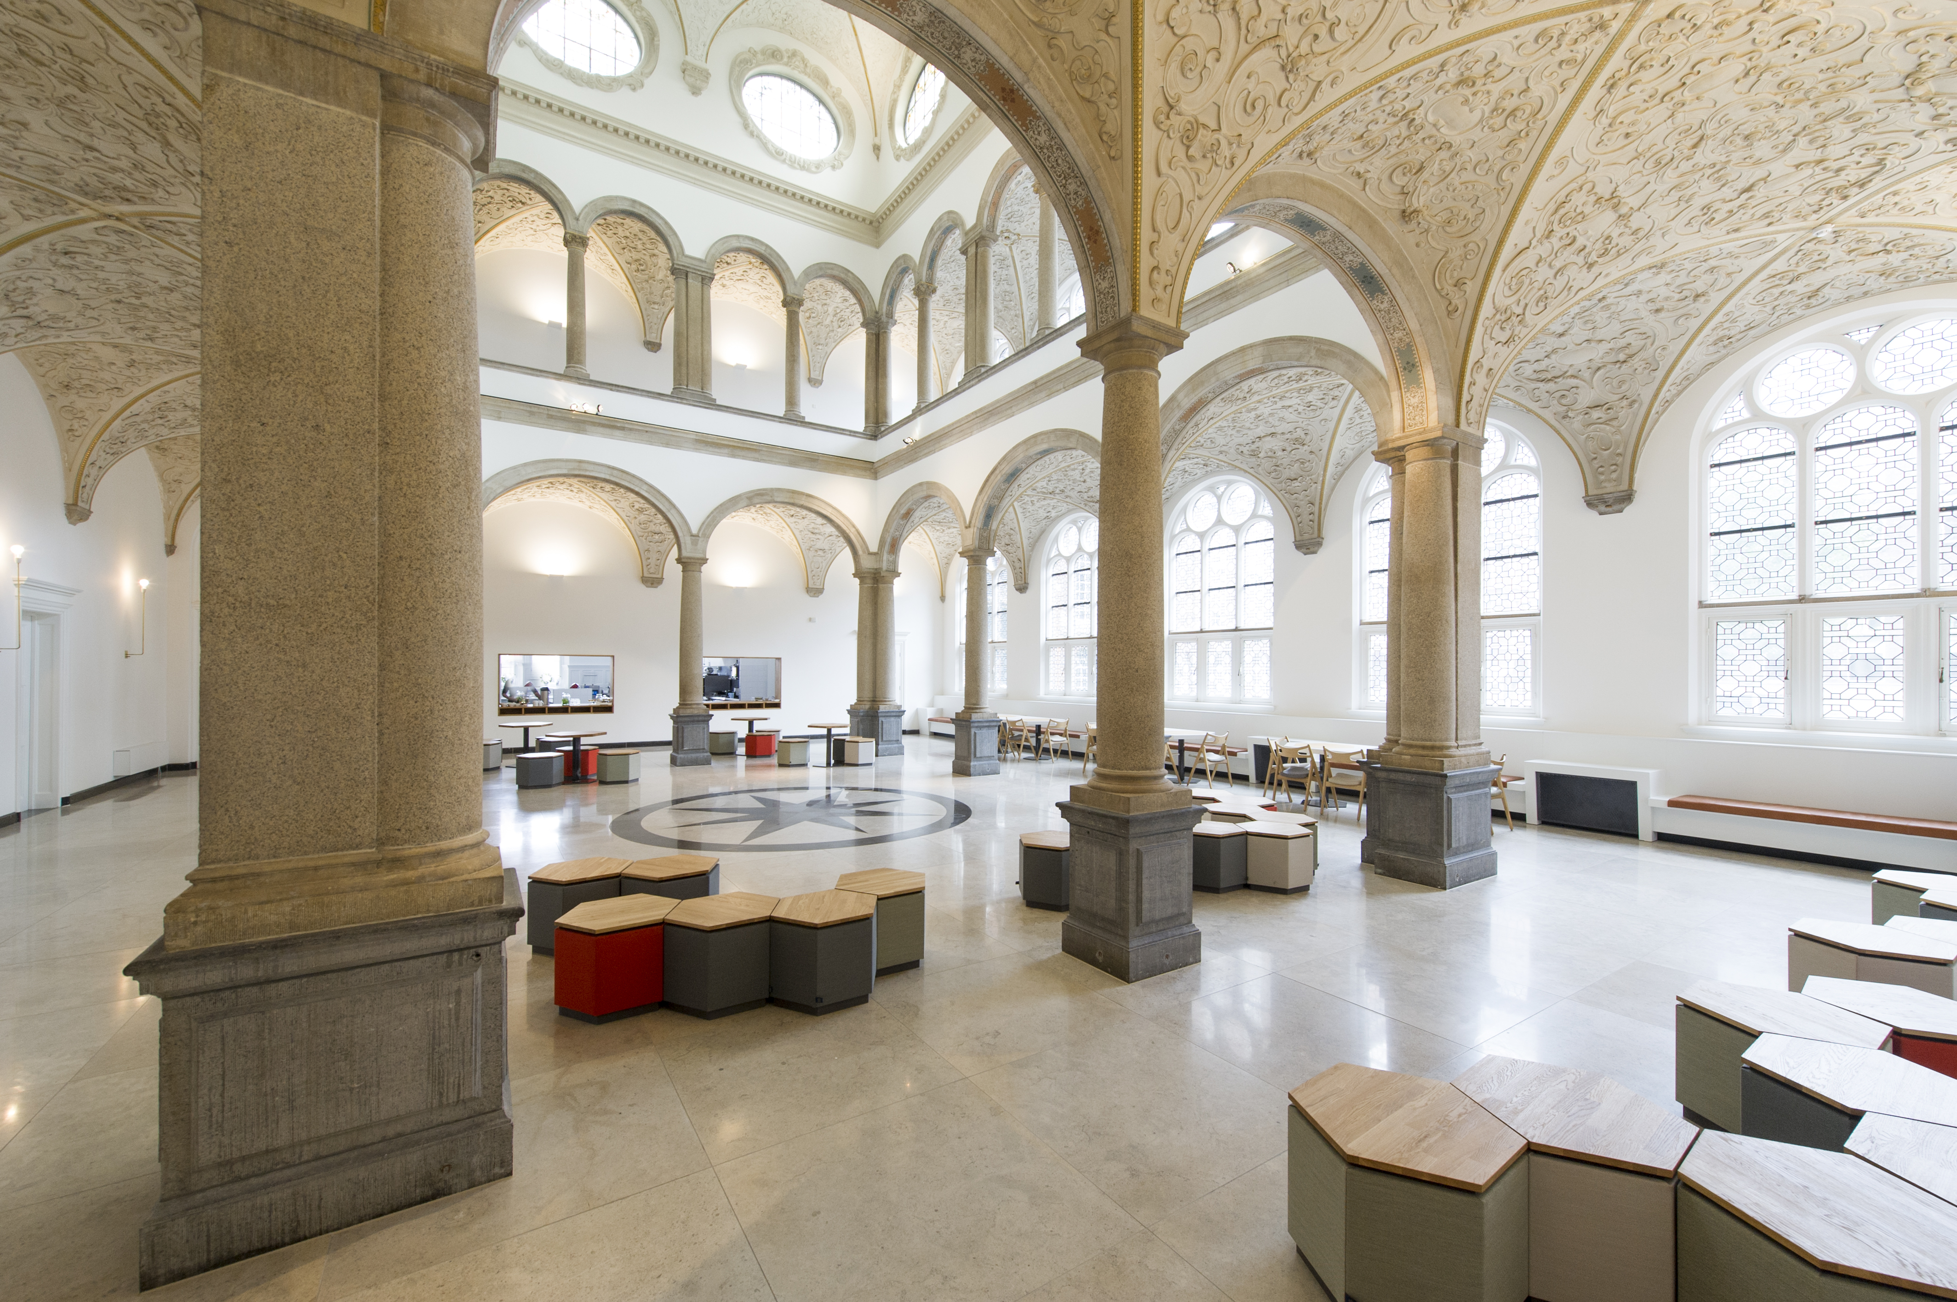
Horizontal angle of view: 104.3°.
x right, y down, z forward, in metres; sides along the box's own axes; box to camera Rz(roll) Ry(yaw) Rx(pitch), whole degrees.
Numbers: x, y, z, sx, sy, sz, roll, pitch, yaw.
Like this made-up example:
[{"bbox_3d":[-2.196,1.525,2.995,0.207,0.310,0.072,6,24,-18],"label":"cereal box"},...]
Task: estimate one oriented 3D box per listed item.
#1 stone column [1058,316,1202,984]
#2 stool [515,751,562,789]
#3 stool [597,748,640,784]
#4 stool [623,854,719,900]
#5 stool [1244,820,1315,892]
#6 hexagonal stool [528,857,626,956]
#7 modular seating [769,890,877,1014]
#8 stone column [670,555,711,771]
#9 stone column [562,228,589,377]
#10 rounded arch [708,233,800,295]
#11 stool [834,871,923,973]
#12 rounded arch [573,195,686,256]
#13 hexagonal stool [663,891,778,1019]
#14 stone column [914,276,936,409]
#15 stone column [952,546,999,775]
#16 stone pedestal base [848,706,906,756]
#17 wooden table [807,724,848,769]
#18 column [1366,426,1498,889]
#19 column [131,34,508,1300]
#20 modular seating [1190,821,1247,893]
[{"bbox_3d":[0.910,-0.038,4.544,0.624,3.694,0.624,1,-2,-34],"label":"stone column"},{"bbox_3d":[-6.345,1.747,11.030,0.588,0.447,0.509,1,-2,-33],"label":"stool"},{"bbox_3d":[-5.346,1.735,11.344,0.581,0.455,0.505,1,-2,-21],"label":"stool"},{"bbox_3d":[-1.924,1.578,4.763,0.581,0.455,0.505,1,-2,-39],"label":"stool"},{"bbox_3d":[2.293,1.595,5.897,0.600,0.430,0.520,1,-2,-33],"label":"stool"},{"bbox_3d":[-2.381,1.538,4.588,0.600,0.430,0.520,1,-2,-33],"label":"hexagonal stool"},{"bbox_3d":[-0.793,1.562,3.976,0.581,0.455,0.505,1,-2,-35],"label":"modular seating"},{"bbox_3d":[-5.184,0.191,13.691,0.596,3.713,0.596,1,-2,-33],"label":"stone column"},{"bbox_3d":[-6.779,-5.822,12.793,0.353,2.436,0.353,1,-2,-33],"label":"stone column"},{"bbox_3d":[-4.322,-7.357,14.458,1.764,0.924,0.370,1,-2,-33],"label":"rounded arch"},{"bbox_3d":[-0.561,1.574,4.443,0.581,0.455,0.505,1,-2,-34],"label":"stool"},{"bbox_3d":[-6.105,-7.430,13.408,1.740,0.940,0.360,1,-2,-33],"label":"rounded arch"},{"bbox_3d":[-1.320,1.564,3.954,0.588,0.447,0.509,1,-2,-33],"label":"hexagonal stool"},{"bbox_3d":[-1.023,-5.778,14.382,0.353,2.470,0.353,0,-2,0],"label":"stone column"},{"bbox_3d":[-0.010,0.164,12.608,0.624,3.694,0.624,1,-2,-34],"label":"stone column"},{"bbox_3d":[-2.071,1.624,15.252,0.895,0.895,0.895,1,-2,-34],"label":"stone pedestal base"},{"bbox_3d":[-2.581,1.684,13.229,0.750,0.740,0.750,1,-2,-33],"label":"wooden table"},{"bbox_3d":[3.668,0.032,6.377,0.880,3.600,0.880,1,-2,-33],"label":"column"},{"bbox_3d":[-2.151,-0.099,2.710,0.899,3.696,0.899,1,-2,-33],"label":"column"},{"bbox_3d":[1.824,1.622,6.020,0.581,0.455,0.505,1,-2,-31],"label":"modular seating"}]

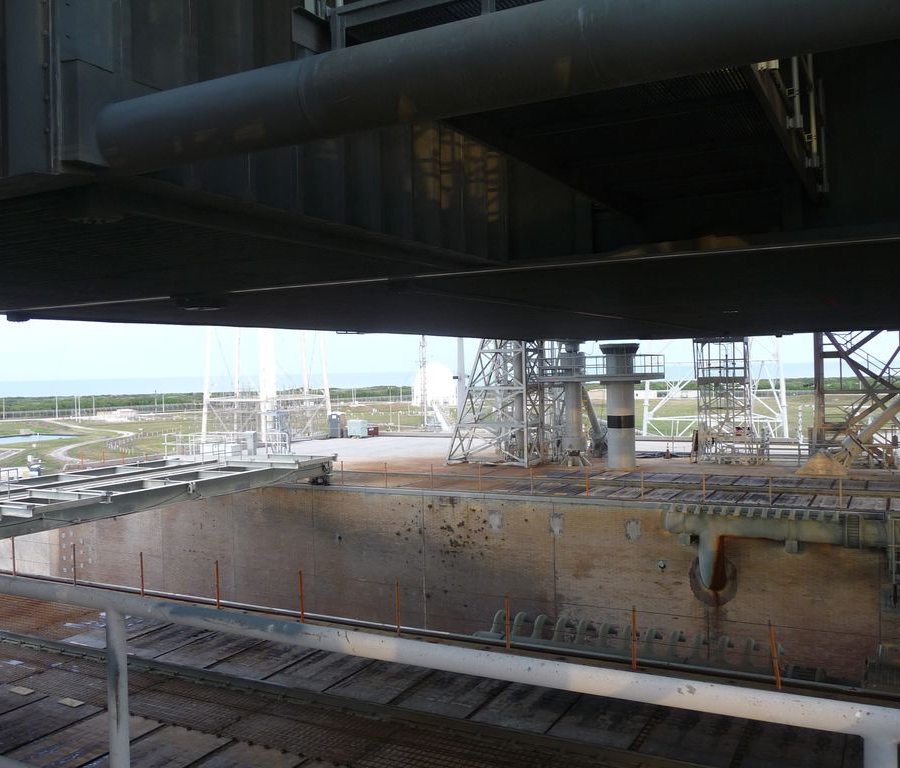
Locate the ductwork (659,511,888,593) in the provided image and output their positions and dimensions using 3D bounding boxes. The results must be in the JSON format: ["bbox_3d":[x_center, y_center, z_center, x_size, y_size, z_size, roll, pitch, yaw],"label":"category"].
[{"bbox_3d":[11.603,6.131,29.935,7.550,3.050,1.150,-1,1,27],"label":"ductwork"}]

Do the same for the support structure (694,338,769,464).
[{"bbox_3d":[14.997,0.766,44.683,3.300,6.900,2.800,-1,1,27],"label":"support structure"}]

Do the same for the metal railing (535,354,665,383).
[{"bbox_3d":[8.160,-0.810,44.457,5.930,1.380,3.500,-1,1,27],"label":"metal railing"}]

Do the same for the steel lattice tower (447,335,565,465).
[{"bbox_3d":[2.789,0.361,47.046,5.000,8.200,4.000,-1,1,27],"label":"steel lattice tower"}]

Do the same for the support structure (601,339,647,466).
[{"bbox_3d":[9.072,1.122,43.715,2.100,6.500,2.100,-1,1,27],"label":"support structure"}]

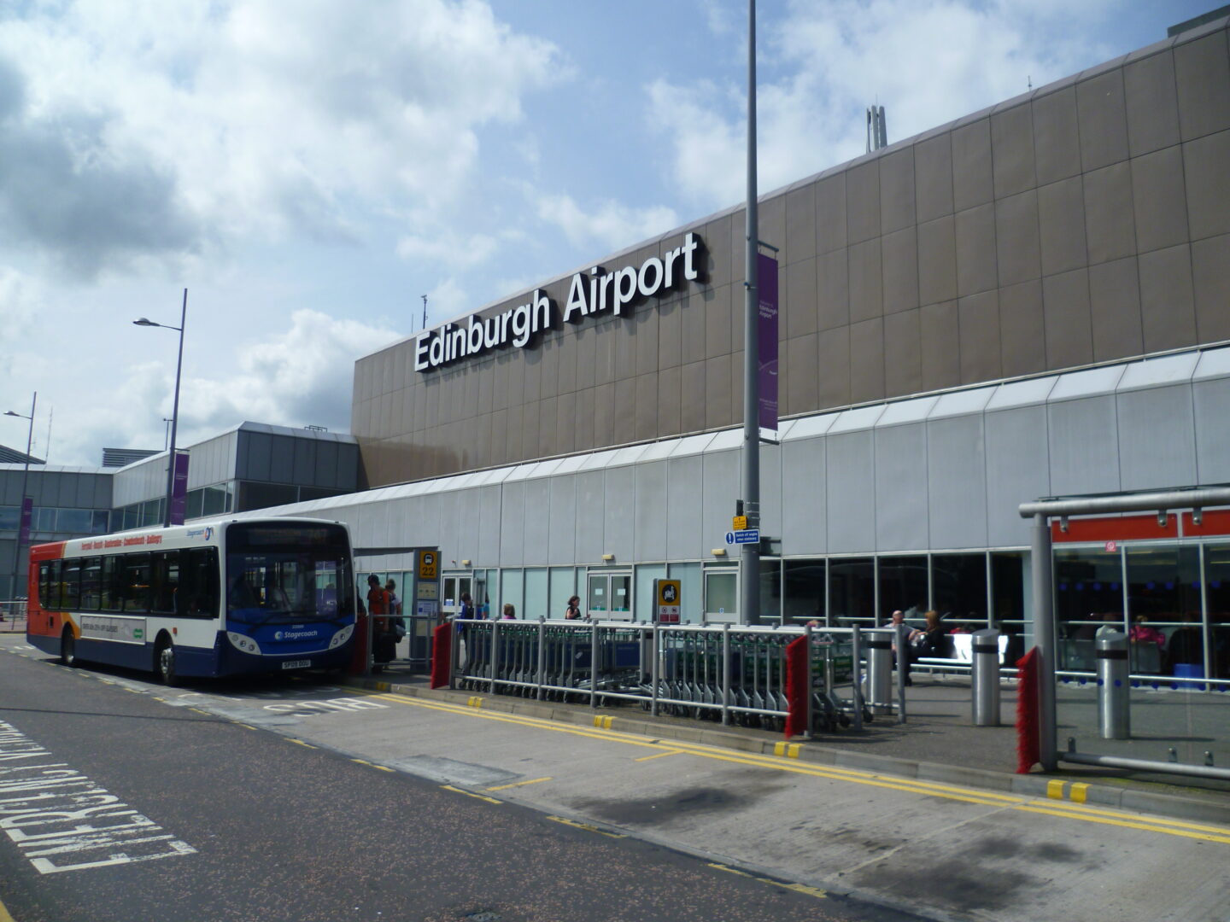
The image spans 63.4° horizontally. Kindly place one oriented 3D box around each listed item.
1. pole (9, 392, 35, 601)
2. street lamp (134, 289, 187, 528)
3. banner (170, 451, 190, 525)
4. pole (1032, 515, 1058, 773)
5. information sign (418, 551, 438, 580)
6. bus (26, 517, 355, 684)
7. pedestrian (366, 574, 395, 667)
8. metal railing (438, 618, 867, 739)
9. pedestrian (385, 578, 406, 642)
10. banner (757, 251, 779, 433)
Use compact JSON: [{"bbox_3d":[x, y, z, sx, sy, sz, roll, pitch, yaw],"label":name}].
[{"bbox_3d":[-34.657,2.640,58.245,0.240,13.400,0.240,9,-11,-40],"label":"pole"},{"bbox_3d":[-17.470,-0.177,37.209,1.950,13.400,0.400,9,-11,-40],"label":"street lamp"},{"bbox_3d":[-16.554,1.076,37.840,0.520,2.720,0.040,9,-11,-40],"label":"banner"},{"bbox_3d":[3.916,1.653,9.080,0.165,2.310,0.165,9,-11,-40],"label":"pole"},{"bbox_3d":[-4.018,2.253,21.500,0.430,0.600,0.080,9,-11,-40],"label":"information sign"},{"bbox_3d":[-9.596,3.030,21.407,2.500,2.900,12.100,9,-12,-42],"label":"bus"},{"bbox_3d":[-4.738,3.279,19.824,0.550,1.900,0.420,-2,-9,23],"label":"pedestrian"},{"bbox_3d":[0.205,2.878,14.161,1.300,1.210,7.200,9,-11,-40],"label":"metal railing"},{"bbox_3d":[-4.656,3.482,20.935,0.500,1.840,0.450,-6,-11,40],"label":"pedestrian"},{"bbox_3d":[2.457,-1.919,16.020,0.520,2.860,0.040,9,-11,-40],"label":"banner"}]

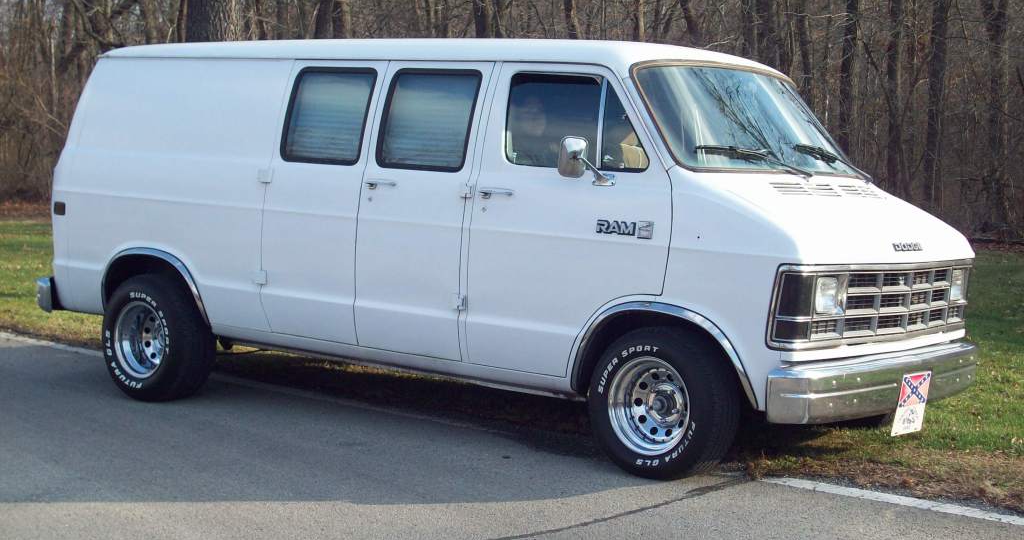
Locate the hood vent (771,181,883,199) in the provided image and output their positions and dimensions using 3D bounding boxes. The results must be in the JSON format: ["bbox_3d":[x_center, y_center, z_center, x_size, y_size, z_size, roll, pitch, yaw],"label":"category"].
[{"bbox_3d":[1.440,-0.354,7.306,0.110,0.030,0.990,40,24,29],"label":"hood vent"}]

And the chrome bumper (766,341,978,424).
[{"bbox_3d":[1.696,0.484,7.124,0.250,0.225,1.880,6,5,37],"label":"chrome bumper"}]

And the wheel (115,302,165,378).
[{"bbox_3d":[-1.962,0.379,8.803,0.417,0.417,0.230,6,5,37],"label":"wheel"}]

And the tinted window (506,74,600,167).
[{"bbox_3d":[0.185,-0.666,7.107,0.555,0.430,0.040,6,-10,37],"label":"tinted window"}]

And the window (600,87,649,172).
[{"bbox_3d":[0.498,-0.621,6.867,0.303,0.413,0.040,6,-10,37],"label":"window"}]

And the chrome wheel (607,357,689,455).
[{"bbox_3d":[0.644,0.578,6.883,0.417,0.417,0.210,7,5,39],"label":"chrome wheel"}]

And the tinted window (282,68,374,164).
[{"bbox_3d":[-0.904,-0.762,7.923,0.545,0.497,0.040,6,-10,37],"label":"tinted window"}]

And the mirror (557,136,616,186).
[{"bbox_3d":[0.324,-0.465,6.799,0.180,0.200,0.210,6,5,37],"label":"mirror"}]

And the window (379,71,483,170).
[{"bbox_3d":[-0.390,-0.705,7.534,0.550,0.496,0.040,6,-10,37],"label":"window"}]

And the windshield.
[{"bbox_3d":[1.168,-0.682,7.490,0.110,0.650,1.830,-41,-22,31],"label":"windshield"}]

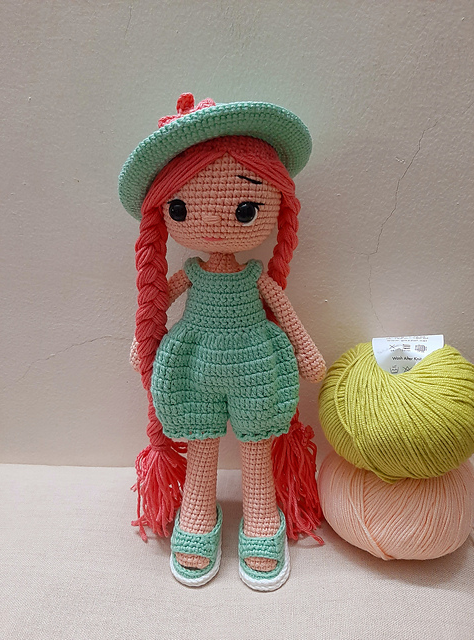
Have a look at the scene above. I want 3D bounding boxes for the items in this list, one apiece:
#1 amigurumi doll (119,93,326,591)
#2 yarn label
[{"bbox_3d":[-0.008,0.009,0.300,0.122,0.275,0.098,-1,9,5],"label":"amigurumi doll"},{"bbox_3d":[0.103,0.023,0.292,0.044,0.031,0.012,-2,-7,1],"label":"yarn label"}]

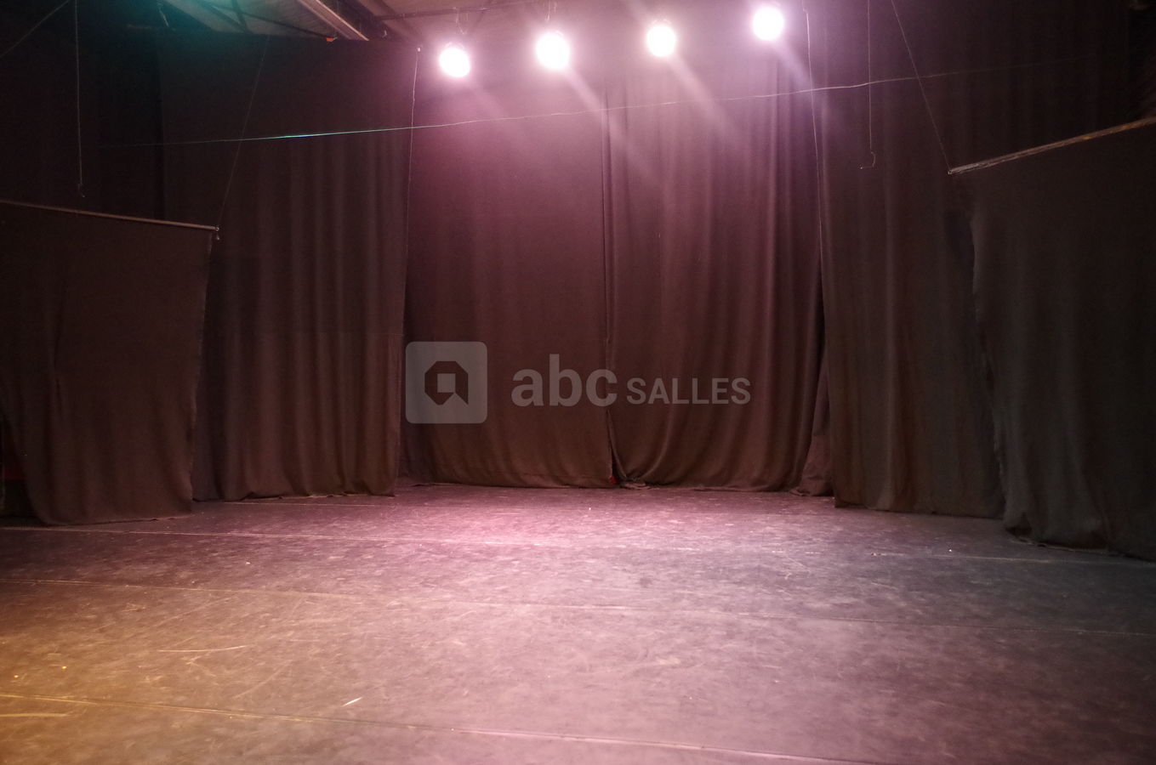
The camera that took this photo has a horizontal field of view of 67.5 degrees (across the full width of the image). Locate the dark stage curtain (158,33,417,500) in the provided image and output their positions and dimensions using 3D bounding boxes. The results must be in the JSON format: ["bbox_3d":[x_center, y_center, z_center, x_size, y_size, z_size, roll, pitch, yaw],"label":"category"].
[{"bbox_3d":[-3.600,-1.460,10.850,2.950,5.850,0.350,0,0,-11],"label":"dark stage curtain"}]

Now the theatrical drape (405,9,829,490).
[{"bbox_3d":[0.430,-1.720,11.850,5.800,6.350,0.400,0,0,9],"label":"theatrical drape"}]

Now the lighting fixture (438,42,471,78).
[{"bbox_3d":[-1.401,-3.656,9.800,0.340,0.370,0.380,-1,29,0],"label":"lighting fixture"}]

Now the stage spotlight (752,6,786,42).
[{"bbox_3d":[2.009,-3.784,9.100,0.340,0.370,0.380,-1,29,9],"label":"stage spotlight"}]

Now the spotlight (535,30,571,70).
[{"bbox_3d":[-0.281,-3.697,9.600,0.350,0.390,0.380,-1,29,3],"label":"spotlight"}]

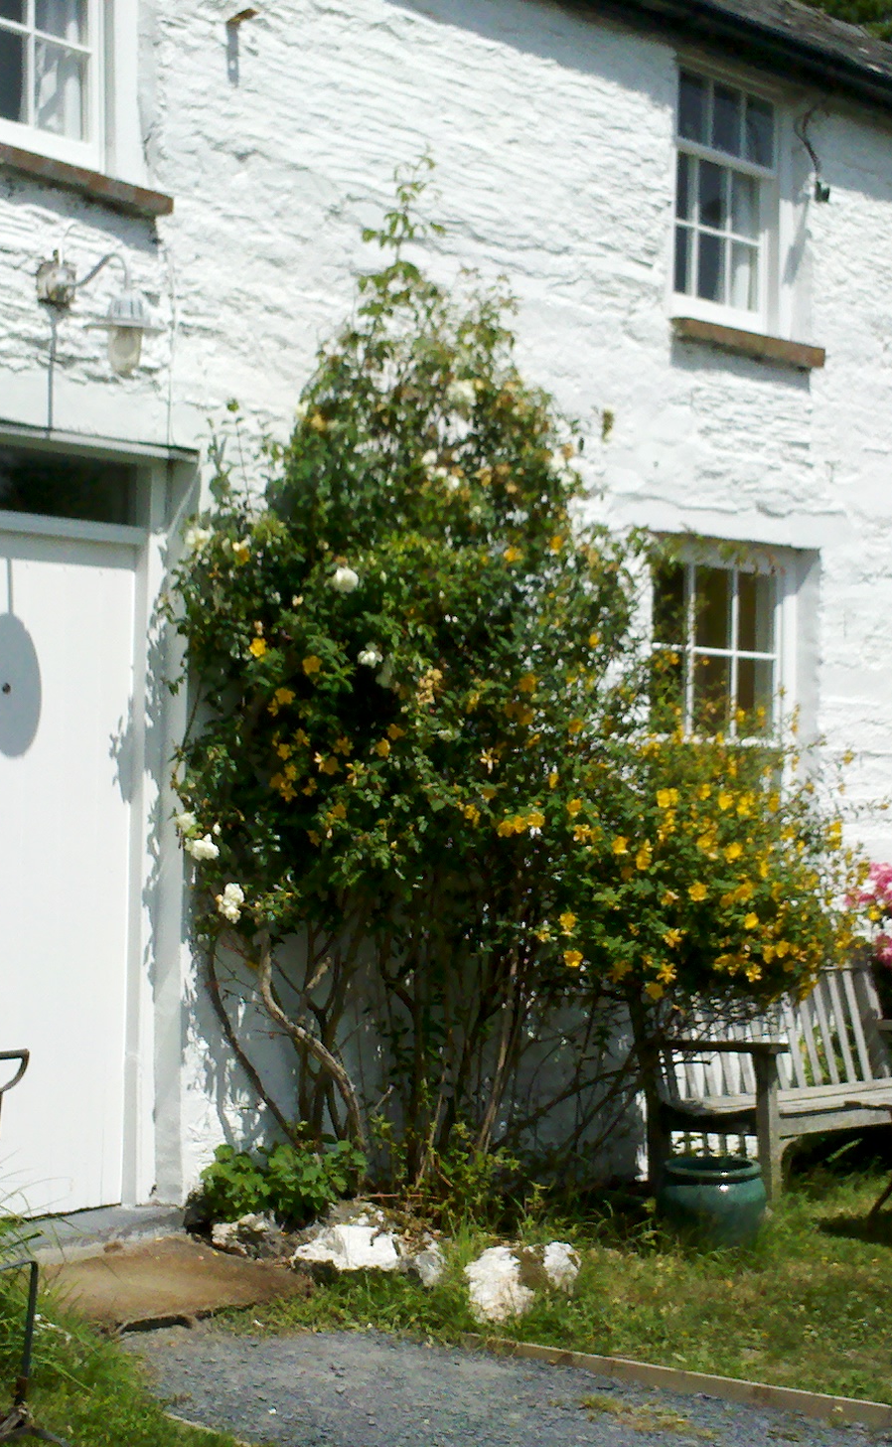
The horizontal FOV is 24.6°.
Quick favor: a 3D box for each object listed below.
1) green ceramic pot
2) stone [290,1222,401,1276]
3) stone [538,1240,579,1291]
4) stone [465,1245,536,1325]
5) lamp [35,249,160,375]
[{"bbox_3d":[0.891,1.583,6.842,0.360,0.265,0.360,2,-1,0],"label":"green ceramic pot"},{"bbox_3d":[-0.293,1.537,6.068,0.310,0.135,0.190,2,-1,-2],"label":"stone"},{"bbox_3d":[0.327,1.573,5.971,0.120,0.130,0.110,1,-1,4],"label":"stone"},{"bbox_3d":[0.149,1.530,5.624,0.185,0.190,0.150,1,-1,2],"label":"stone"},{"bbox_3d":[-1.019,-1.179,5.895,0.210,0.350,0.400,3,-2,-42],"label":"lamp"}]

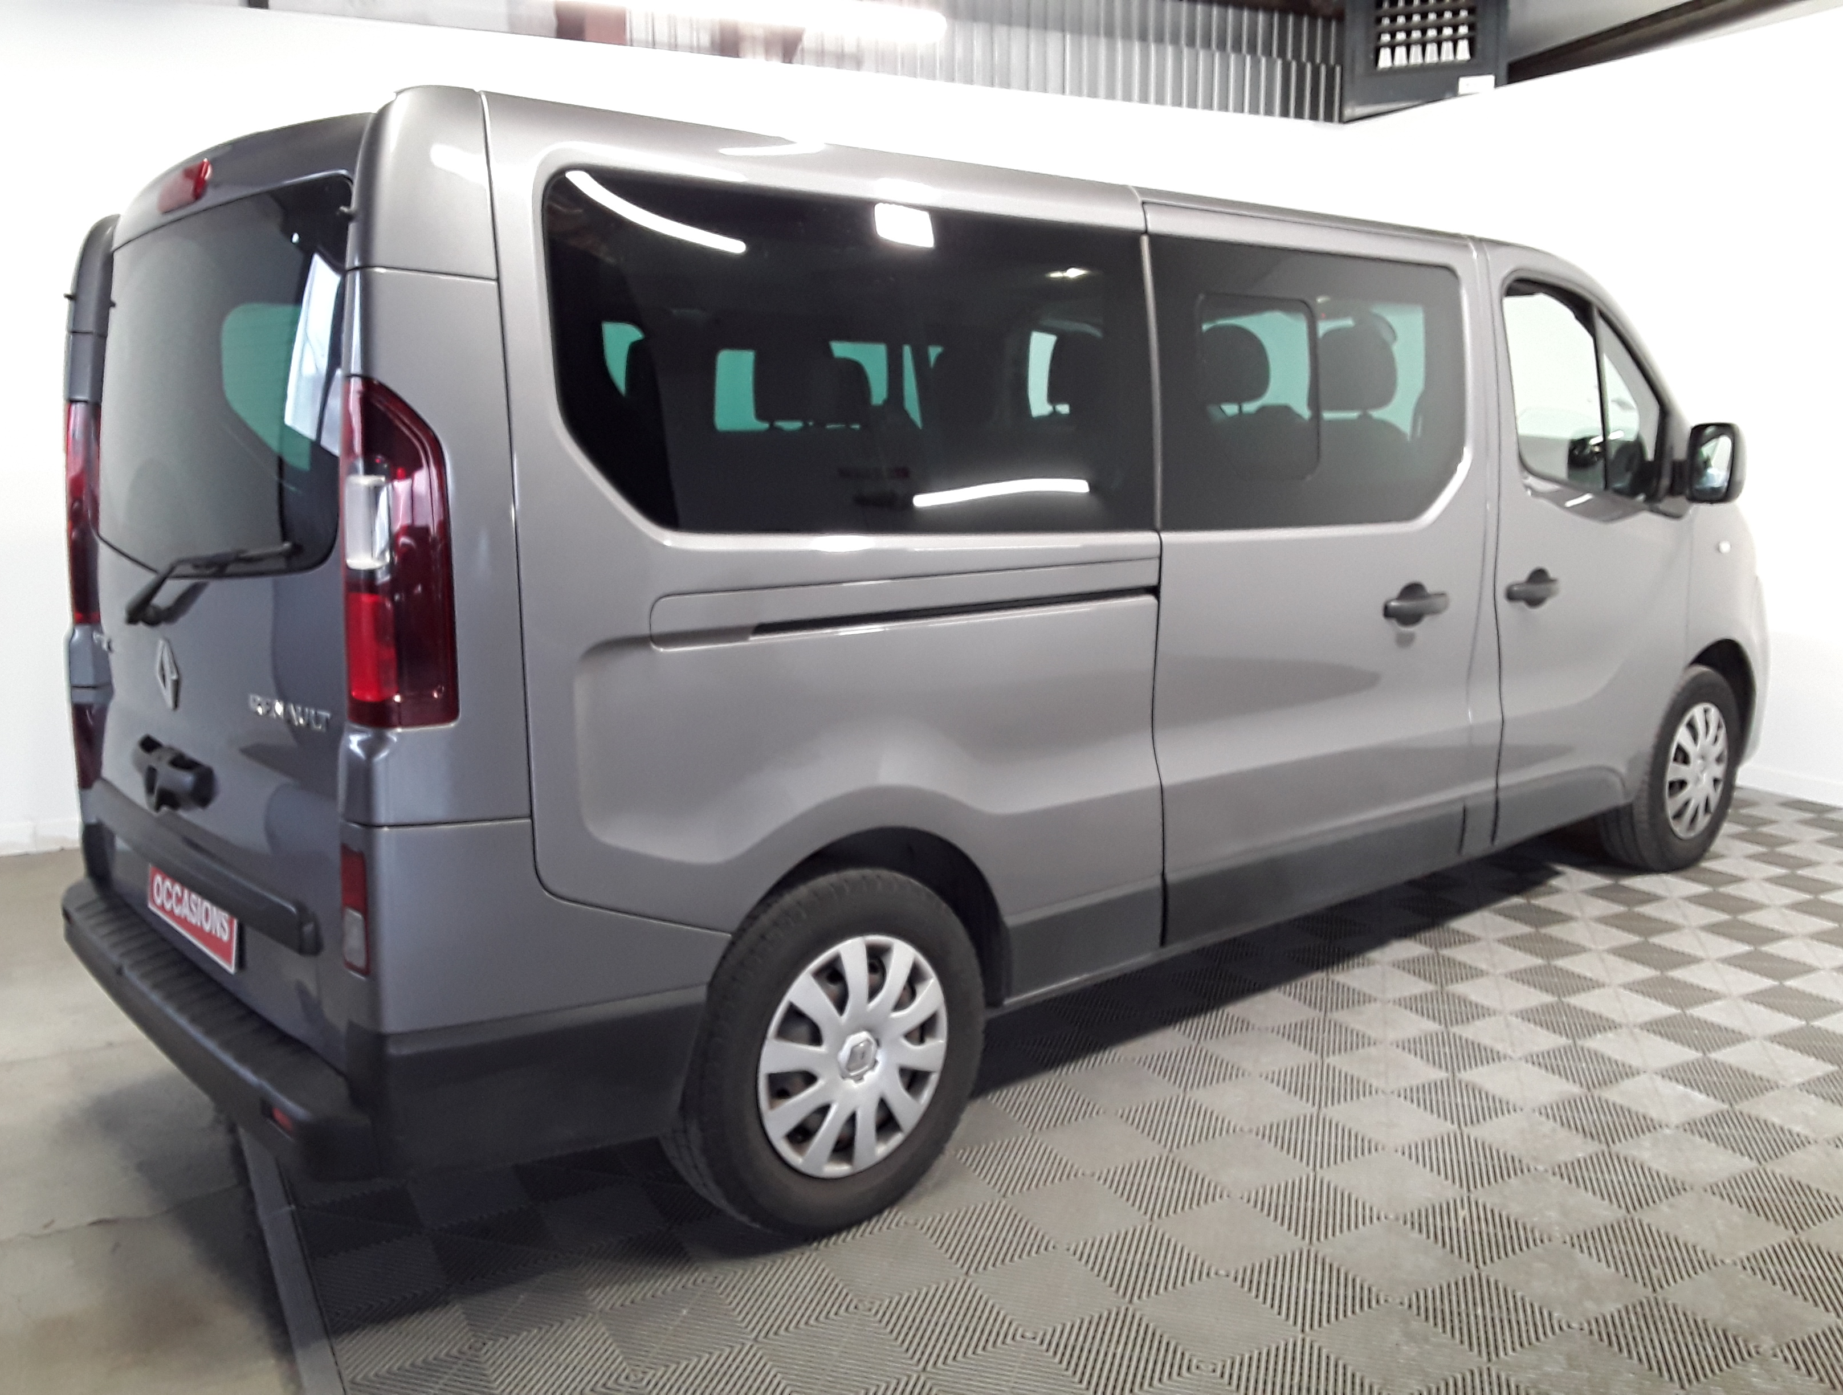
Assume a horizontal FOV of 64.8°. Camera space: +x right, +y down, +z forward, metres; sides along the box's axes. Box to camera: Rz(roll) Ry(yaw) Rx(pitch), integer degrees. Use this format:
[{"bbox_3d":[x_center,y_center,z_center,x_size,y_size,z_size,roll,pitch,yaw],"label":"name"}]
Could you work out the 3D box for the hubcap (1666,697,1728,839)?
[{"bbox_3d":[2.637,0.249,4.938,0.440,0.440,0.060,-9,13,-39],"label":"hubcap"}]

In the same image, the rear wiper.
[{"bbox_3d":[-1.234,-0.187,2.483,0.090,0.200,0.660,-9,13,-39],"label":"rear wiper"}]

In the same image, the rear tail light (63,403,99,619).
[{"bbox_3d":[-1.880,-0.419,3.349,0.150,0.490,0.210,-3,9,-40],"label":"rear tail light"}]

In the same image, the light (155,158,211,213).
[{"bbox_3d":[-1.344,-0.931,2.648,0.055,0.065,0.260,-9,13,-39],"label":"light"}]

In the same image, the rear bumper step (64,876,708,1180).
[{"bbox_3d":[-1.235,0.491,2.942,0.580,0.270,1.880,-9,13,-39],"label":"rear bumper step"}]

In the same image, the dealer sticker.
[{"bbox_3d":[-1.410,0.411,2.792,0.020,0.110,0.530,-9,13,-39],"label":"dealer sticker"}]

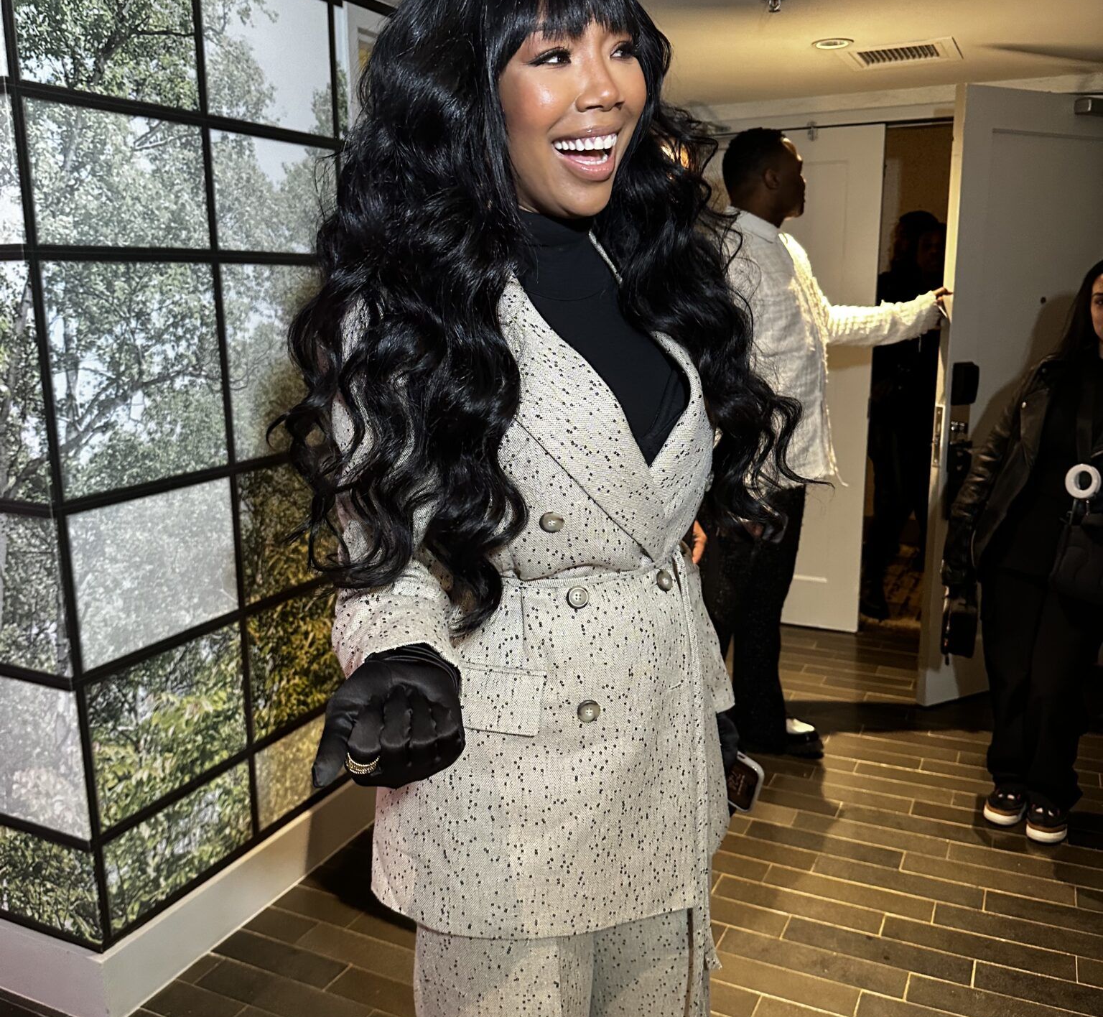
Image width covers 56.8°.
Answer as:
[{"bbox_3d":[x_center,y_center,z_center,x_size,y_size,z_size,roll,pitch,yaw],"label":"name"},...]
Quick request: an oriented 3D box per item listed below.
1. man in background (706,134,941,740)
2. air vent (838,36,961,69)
[{"bbox_3d":[0.929,-0.167,3.202,0.890,1.915,0.530,-3,12,-14],"label":"man in background"},{"bbox_3d":[1.201,-1.550,3.504,0.367,0.022,0.350,5,13,25],"label":"air vent"}]

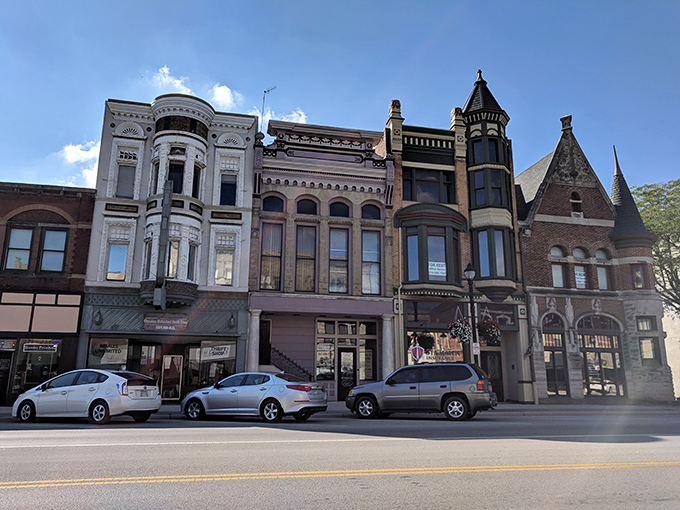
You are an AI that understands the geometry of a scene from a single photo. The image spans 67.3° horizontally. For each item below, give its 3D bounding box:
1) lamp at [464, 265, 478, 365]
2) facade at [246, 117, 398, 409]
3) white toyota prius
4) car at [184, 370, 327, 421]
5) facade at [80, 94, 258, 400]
[{"bbox_3d":[4.913,2.936,18.625,0.500,5.409,0.500,3,-13,-12],"label":"lamp"},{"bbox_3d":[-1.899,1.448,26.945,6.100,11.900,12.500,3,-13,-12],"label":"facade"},{"bbox_3d":[-7.609,4.216,15.306,4.480,1.490,1.745,-4,-14,19],"label":"white toyota prius"},{"bbox_3d":[-2.784,4.444,16.096,4.845,1.455,1.830,-6,-14,25],"label":"car"},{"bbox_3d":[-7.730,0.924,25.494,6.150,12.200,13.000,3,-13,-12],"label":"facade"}]

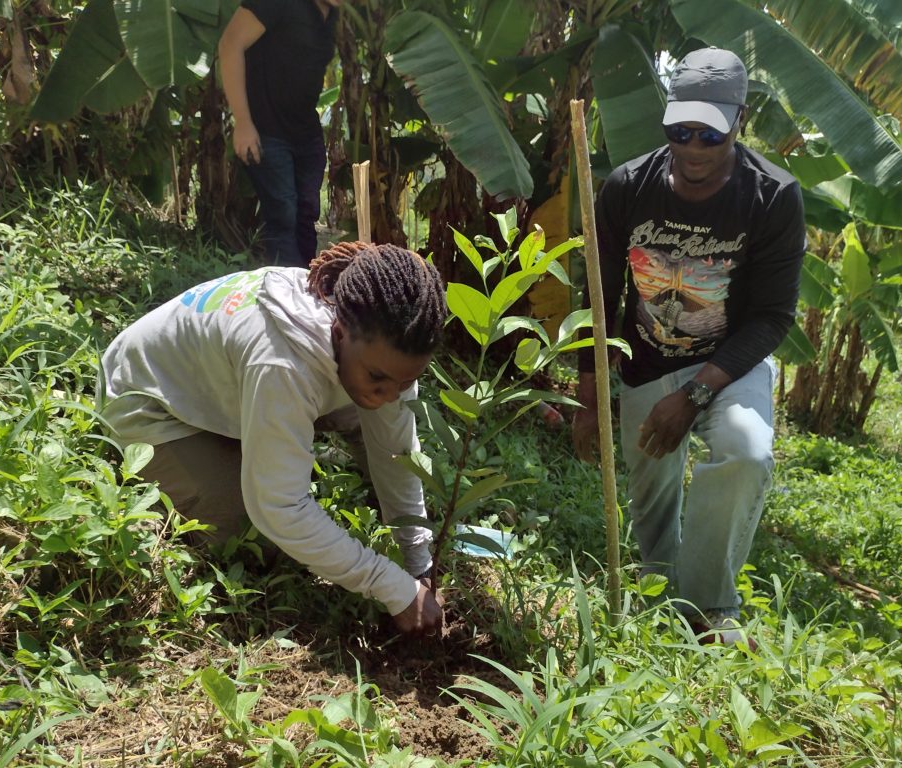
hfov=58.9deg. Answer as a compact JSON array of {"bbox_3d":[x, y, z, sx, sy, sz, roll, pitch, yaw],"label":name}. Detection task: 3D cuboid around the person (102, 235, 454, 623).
[{"bbox_3d":[-0.363,0.088,1.580,0.780,0.700,0.480,5,11,28],"label":"person"}]

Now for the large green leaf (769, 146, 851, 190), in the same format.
[{"bbox_3d":[1.518,-0.917,3.400,0.420,0.200,0.300,0,10,0],"label":"large green leaf"}]

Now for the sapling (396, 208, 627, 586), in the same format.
[{"bbox_3d":[0.115,0.031,1.520,0.410,0.710,0.380,0,10,0],"label":"sapling"}]

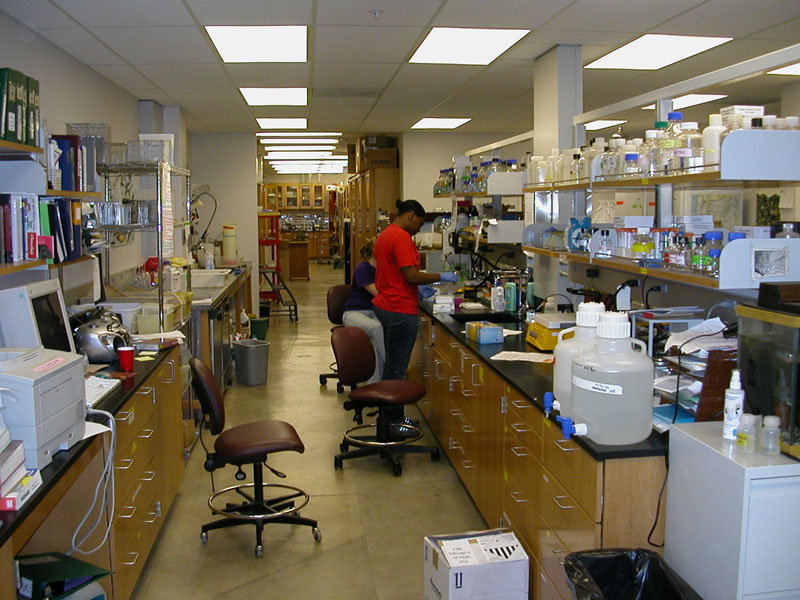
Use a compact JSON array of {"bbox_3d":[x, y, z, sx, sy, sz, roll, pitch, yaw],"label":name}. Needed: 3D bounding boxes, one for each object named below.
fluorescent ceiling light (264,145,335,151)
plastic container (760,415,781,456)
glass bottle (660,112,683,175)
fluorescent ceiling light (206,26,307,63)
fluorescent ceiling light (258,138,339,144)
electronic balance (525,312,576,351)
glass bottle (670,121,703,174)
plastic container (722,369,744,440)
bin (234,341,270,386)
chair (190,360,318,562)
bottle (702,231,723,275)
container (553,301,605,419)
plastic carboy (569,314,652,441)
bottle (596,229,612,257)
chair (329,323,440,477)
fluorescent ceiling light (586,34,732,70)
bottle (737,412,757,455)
[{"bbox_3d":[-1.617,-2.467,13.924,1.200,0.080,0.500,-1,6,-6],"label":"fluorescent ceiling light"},{"bbox_3d":[0.892,0.324,2.053,0.045,0.092,0.045,-1,6,-6],"label":"plastic container"},{"bbox_3d":[1.012,-0.573,3.140,0.100,0.230,0.100,-1,6,-6],"label":"glass bottle"},{"bbox_3d":[-0.809,-1.506,5.007,0.580,0.070,1.180,-1,6,-6],"label":"fluorescent ceiling light"},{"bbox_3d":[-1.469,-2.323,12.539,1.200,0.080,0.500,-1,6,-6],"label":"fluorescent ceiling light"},{"bbox_3d":[0.834,0.155,4.308,0.340,0.137,0.340,-1,6,-6],"label":"electronic balance"},{"bbox_3d":[0.969,-0.504,2.873,0.100,0.177,0.100,-1,6,-6],"label":"glass bottle"},{"bbox_3d":[1.092,0.342,2.800,0.064,0.225,0.064,-1,6,-6],"label":"plastic container"},{"bbox_3d":[-1.378,0.586,7.929,0.290,0.376,0.250,5,8,39],"label":"bin"},{"bbox_3d":[-0.757,0.790,4.557,0.660,0.980,0.600,-1,6,-9],"label":"chair"},{"bbox_3d":[1.034,-0.160,2.837,0.072,0.143,0.072,-1,6,-6],"label":"bottle"},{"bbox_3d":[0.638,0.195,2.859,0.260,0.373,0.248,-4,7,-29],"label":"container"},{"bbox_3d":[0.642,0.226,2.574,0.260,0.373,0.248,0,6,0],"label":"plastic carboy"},{"bbox_3d":[0.893,-0.244,3.716,0.057,0.118,0.057,-1,6,-6],"label":"bottle"},{"bbox_3d":[-0.108,0.602,5.373,0.680,0.855,0.660,3,7,30],"label":"chair"},{"bbox_3d":[1.562,-1.543,5.284,0.575,0.060,1.180,-1,6,-6],"label":"fluorescent ceiling light"},{"bbox_3d":[1.060,0.410,2.614,0.056,0.119,0.056,-1,6,-6],"label":"bottle"}]

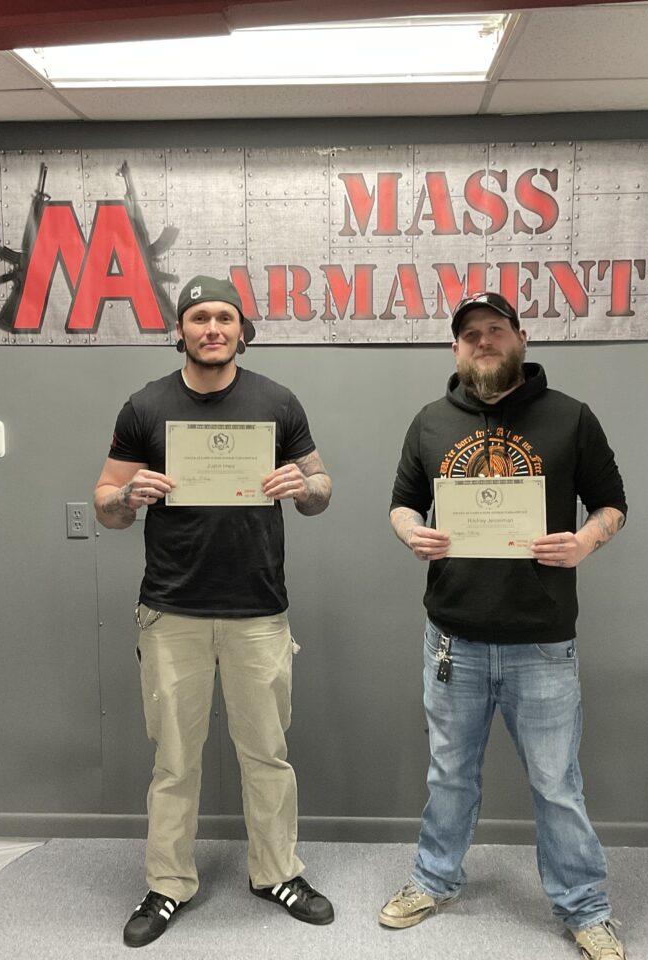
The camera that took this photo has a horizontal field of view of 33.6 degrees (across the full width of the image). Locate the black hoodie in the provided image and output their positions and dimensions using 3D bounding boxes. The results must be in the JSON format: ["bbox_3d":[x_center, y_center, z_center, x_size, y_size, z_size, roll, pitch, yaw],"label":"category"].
[{"bbox_3d":[0.505,0.056,2.937,0.610,0.755,0.330,1,7,16],"label":"black hoodie"}]

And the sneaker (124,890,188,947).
[{"bbox_3d":[-0.484,1.237,3.134,0.108,0.110,0.297,3,7,25],"label":"sneaker"}]

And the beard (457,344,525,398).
[{"bbox_3d":[0.434,-0.283,2.798,0.172,0.140,0.120,1,7,15],"label":"beard"}]

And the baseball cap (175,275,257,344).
[{"bbox_3d":[-0.286,-0.467,2.969,0.177,0.147,0.260,2,-8,22],"label":"baseball cap"}]

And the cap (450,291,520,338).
[{"bbox_3d":[0.422,-0.456,2.852,0.175,0.120,0.265,-9,-12,22],"label":"cap"}]

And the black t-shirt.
[{"bbox_3d":[-0.313,0.025,3.014,0.570,0.685,0.290,-1,7,-6],"label":"black t-shirt"}]

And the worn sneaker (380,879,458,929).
[{"bbox_3d":[0.297,1.198,3.124,0.280,0.114,0.105,-7,9,-43],"label":"worn sneaker"}]

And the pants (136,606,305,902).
[{"bbox_3d":[-0.303,0.782,3.140,0.460,0.970,0.300,-1,7,-6],"label":"pants"}]

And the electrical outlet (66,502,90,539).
[{"bbox_3d":[-0.817,0.136,3.556,0.070,0.115,0.007,0,6,3],"label":"electrical outlet"}]

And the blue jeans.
[{"bbox_3d":[0.515,0.783,2.983,0.530,0.920,0.340,1,7,11],"label":"blue jeans"}]

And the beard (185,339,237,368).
[{"bbox_3d":[-0.304,-0.340,2.884,0.142,0.080,0.090,-1,7,-5],"label":"beard"}]

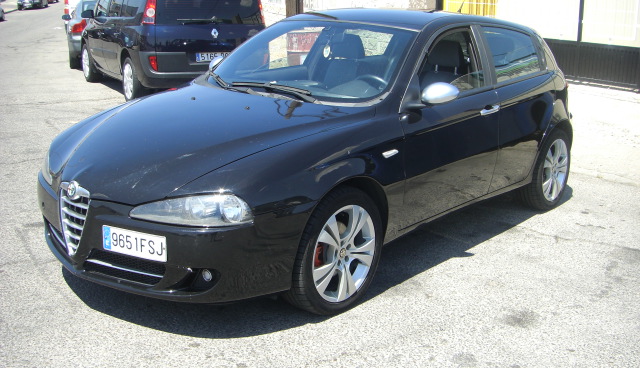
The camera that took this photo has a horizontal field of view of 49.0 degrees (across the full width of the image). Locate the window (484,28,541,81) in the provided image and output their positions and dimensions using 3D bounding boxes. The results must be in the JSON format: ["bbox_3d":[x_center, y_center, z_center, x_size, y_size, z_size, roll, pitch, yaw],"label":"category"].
[{"bbox_3d":[1.298,-0.878,4.743,0.050,0.400,0.740,-22,-5,42],"label":"window"}]

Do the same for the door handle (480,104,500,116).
[{"bbox_3d":[1.044,-0.443,4.284,0.055,0.050,0.210,14,19,39],"label":"door handle"}]

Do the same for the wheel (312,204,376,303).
[{"bbox_3d":[0.059,0.322,3.433,0.180,0.475,0.475,14,19,39],"label":"wheel"}]

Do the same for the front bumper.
[{"bbox_3d":[-0.928,0.192,3.425,1.710,0.470,0.610,14,19,39],"label":"front bumper"}]

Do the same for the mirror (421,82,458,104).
[{"bbox_3d":[0.641,-0.481,3.732,0.215,0.135,0.130,14,19,39],"label":"mirror"}]

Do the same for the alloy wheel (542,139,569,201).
[{"bbox_3d":[1.706,-0.114,5.325,0.180,0.475,0.475,14,19,39],"label":"alloy wheel"}]

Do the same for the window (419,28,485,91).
[{"bbox_3d":[0.759,-0.716,4.120,0.050,0.430,0.790,-22,-5,42],"label":"window"}]

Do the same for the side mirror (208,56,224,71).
[{"bbox_3d":[-0.690,-0.816,4.822,0.215,0.135,0.130,14,19,39],"label":"side mirror"}]

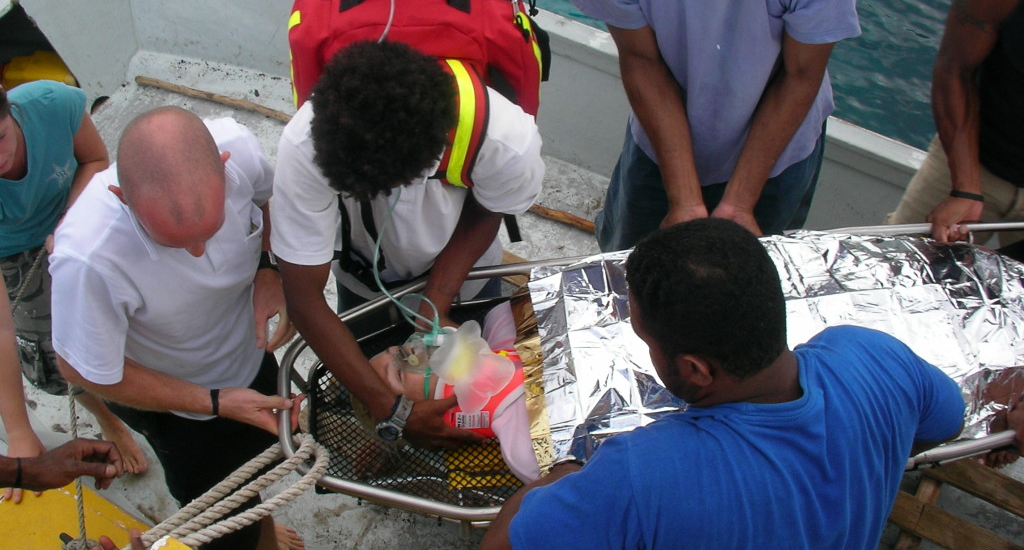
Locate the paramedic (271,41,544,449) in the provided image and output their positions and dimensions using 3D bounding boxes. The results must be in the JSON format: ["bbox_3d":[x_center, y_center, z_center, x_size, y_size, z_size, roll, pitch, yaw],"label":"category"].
[{"bbox_3d":[-0.178,0.113,2.462,0.510,1.570,0.740,0,43,-1],"label":"paramedic"}]

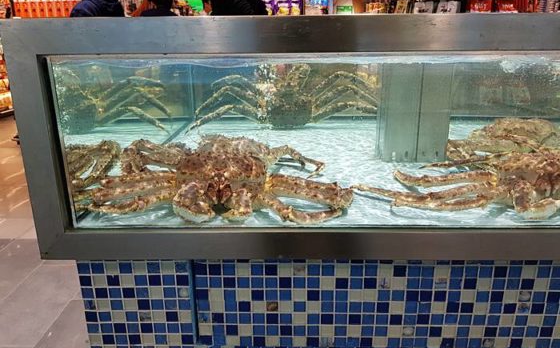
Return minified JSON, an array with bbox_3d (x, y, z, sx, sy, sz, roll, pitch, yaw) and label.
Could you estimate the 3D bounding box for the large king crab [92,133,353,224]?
[{"bbox_3d":[-0.126,-0.006,0.904,0.515,0.128,0.250,-1,17,-2],"label":"large king crab"}]

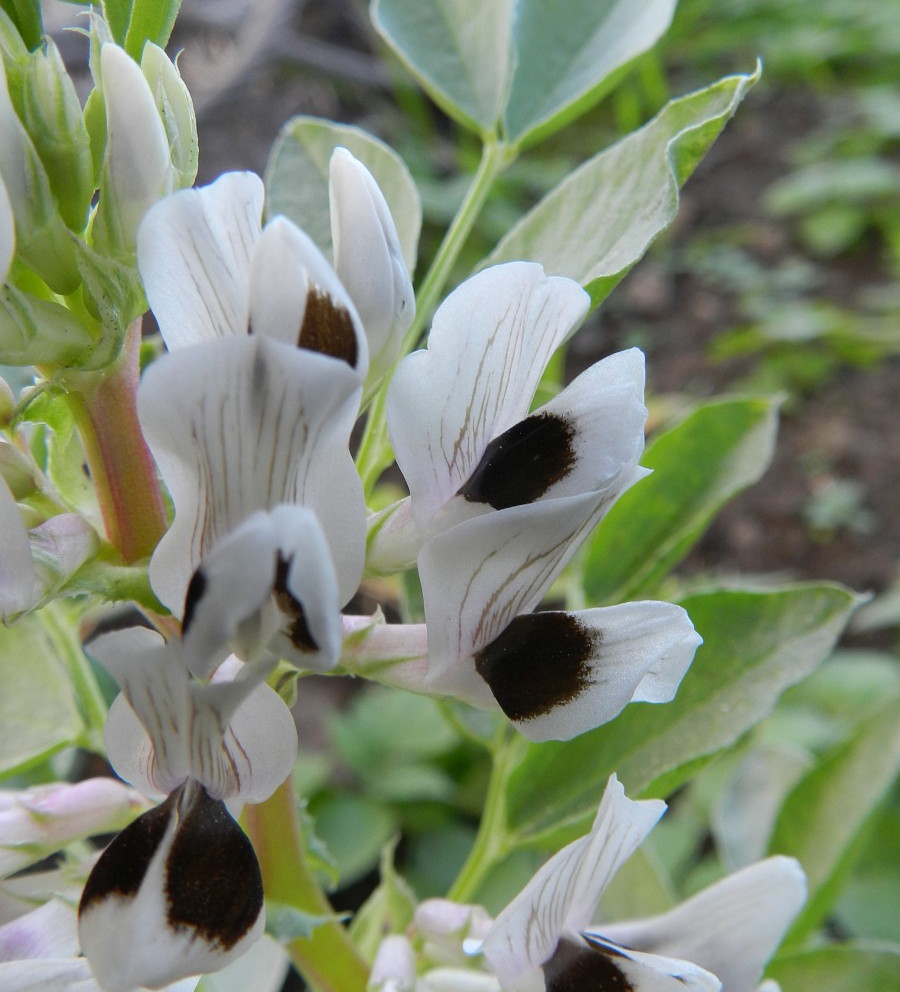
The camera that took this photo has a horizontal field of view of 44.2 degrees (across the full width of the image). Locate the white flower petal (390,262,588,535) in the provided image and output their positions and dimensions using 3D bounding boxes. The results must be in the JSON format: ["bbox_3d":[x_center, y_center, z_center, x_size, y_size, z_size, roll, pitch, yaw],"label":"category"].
[{"bbox_3d":[0.005,-0.012,0.134,0.019,0.030,0.011,20,-4,-35],"label":"white flower petal"}]

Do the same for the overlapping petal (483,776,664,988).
[{"bbox_3d":[0.017,0.053,0.152,0.014,0.031,0.010,33,-4,-39],"label":"overlapping petal"}]

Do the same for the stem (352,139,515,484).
[{"bbox_3d":[-0.003,-0.027,0.168,0.004,0.057,0.004,22,-6,0],"label":"stem"}]

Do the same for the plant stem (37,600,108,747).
[{"bbox_3d":[-0.056,0.027,0.165,0.004,0.023,0.004,-23,0,0],"label":"plant stem"}]

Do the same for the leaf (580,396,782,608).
[{"bbox_3d":[0.034,0.001,0.165,0.014,0.008,0.037,42,84,20],"label":"leaf"}]

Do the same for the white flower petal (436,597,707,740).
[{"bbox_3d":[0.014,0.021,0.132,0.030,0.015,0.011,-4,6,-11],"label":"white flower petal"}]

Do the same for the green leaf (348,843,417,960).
[{"bbox_3d":[-0.009,0.055,0.150,0.009,0.017,0.006,2,12,-6],"label":"green leaf"}]

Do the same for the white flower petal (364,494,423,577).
[{"bbox_3d":[-0.007,0.005,0.137,0.009,0.009,0.009,17,12,6],"label":"white flower petal"}]

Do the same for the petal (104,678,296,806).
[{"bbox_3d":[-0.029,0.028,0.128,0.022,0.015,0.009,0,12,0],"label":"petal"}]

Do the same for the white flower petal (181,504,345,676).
[{"bbox_3d":[-0.019,0.010,0.112,0.016,0.017,0.013,1,15,-6],"label":"white flower petal"}]

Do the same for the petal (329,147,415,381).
[{"bbox_3d":[-0.010,-0.030,0.145,0.009,0.031,0.009,-12,-3,0],"label":"petal"}]

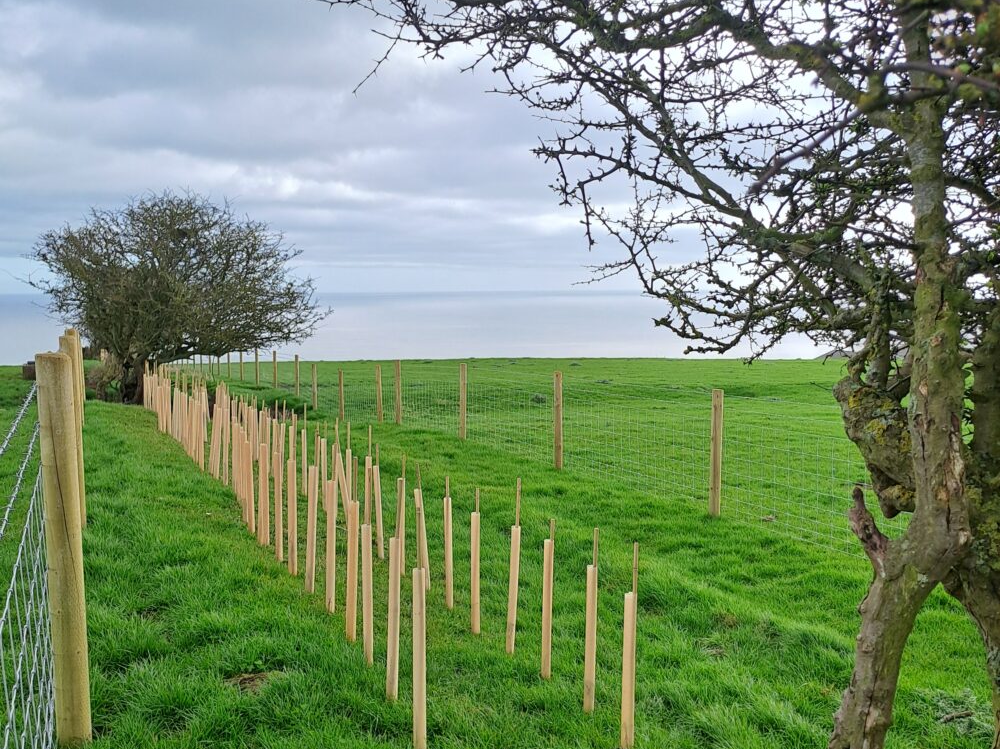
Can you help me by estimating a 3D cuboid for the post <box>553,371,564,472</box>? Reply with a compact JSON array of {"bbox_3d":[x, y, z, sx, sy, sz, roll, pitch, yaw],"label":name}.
[{"bbox_3d":[0.714,0.567,11.728,0.097,1.200,0.097,-3,6,-27],"label":"post"}]

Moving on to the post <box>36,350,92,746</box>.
[{"bbox_3d":[-1.321,0.536,2.920,0.104,1.200,0.104,-1,5,0],"label":"post"}]

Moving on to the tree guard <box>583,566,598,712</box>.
[{"bbox_3d":[0.364,1.060,3.858,0.042,0.600,0.042,0,5,0],"label":"tree guard"}]

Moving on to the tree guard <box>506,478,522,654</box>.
[{"bbox_3d":[0.069,0.896,4.493,0.046,0.831,0.046,3,5,0],"label":"tree guard"}]

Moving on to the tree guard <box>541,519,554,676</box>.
[{"bbox_3d":[0.209,0.953,4.068,0.046,0.681,0.046,2,5,0],"label":"tree guard"}]

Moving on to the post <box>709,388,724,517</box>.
[{"bbox_3d":[2.059,0.752,9.160,0.097,1.200,0.097,0,5,0],"label":"post"}]

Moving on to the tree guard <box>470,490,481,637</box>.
[{"bbox_3d":[-0.113,0.908,4.680,0.046,0.723,0.046,1,5,0],"label":"tree guard"}]

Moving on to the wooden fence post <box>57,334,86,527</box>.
[{"bbox_3d":[-2.681,0.363,6.056,0.104,1.200,0.104,-1,6,0],"label":"wooden fence post"}]

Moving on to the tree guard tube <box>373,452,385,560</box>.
[{"bbox_3d":[-0.767,0.841,6.124,0.046,0.677,0.046,-2,5,0],"label":"tree guard tube"}]

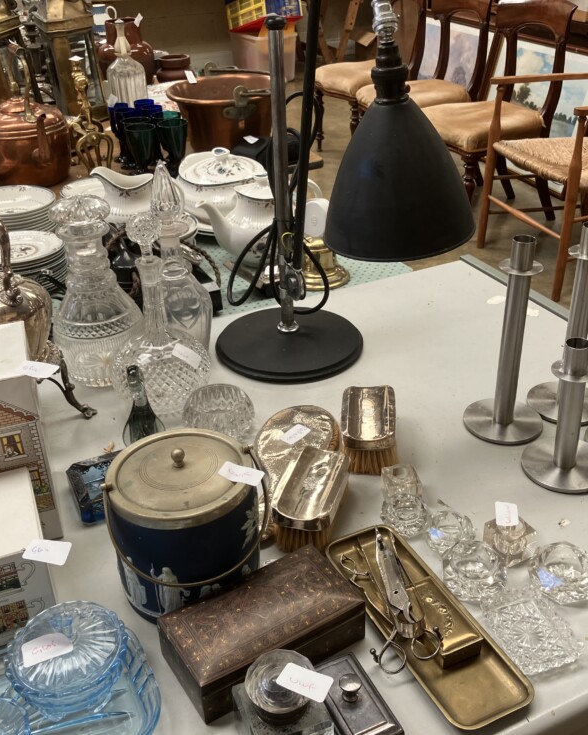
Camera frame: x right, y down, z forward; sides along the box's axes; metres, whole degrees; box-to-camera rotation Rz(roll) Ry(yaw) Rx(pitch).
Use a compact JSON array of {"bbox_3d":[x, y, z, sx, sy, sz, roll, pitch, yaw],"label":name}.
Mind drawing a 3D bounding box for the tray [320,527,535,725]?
[{"bbox_3d":[0.116,0.230,0.729,0.081,0.018,0.239,-16,34,-21],"label":"tray"}]

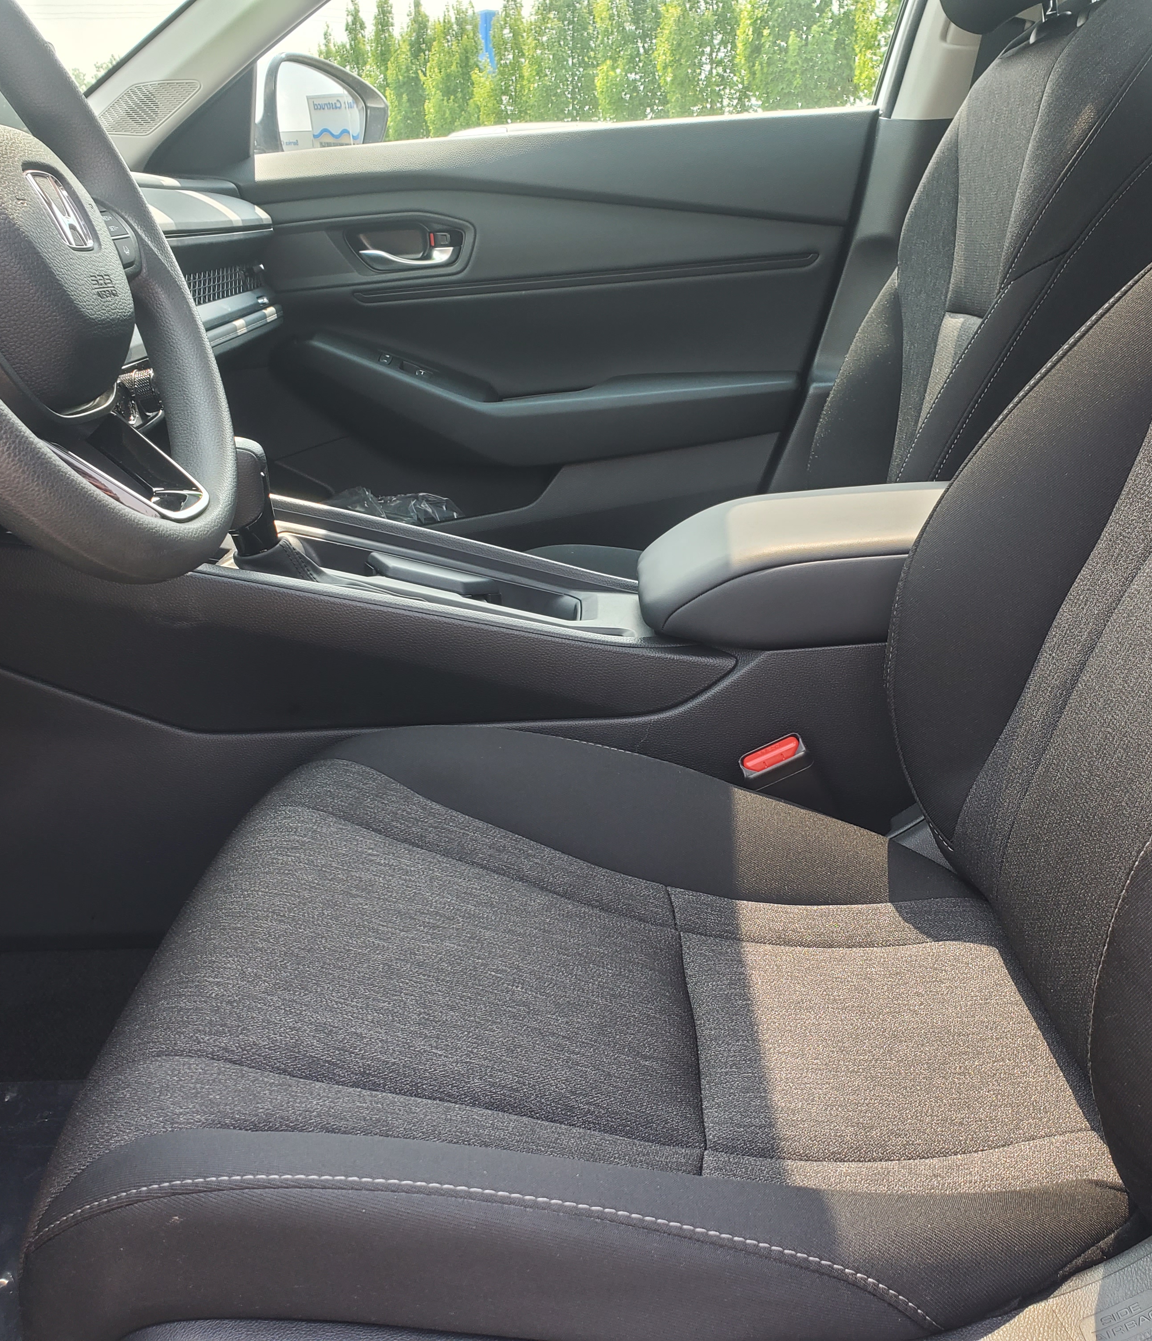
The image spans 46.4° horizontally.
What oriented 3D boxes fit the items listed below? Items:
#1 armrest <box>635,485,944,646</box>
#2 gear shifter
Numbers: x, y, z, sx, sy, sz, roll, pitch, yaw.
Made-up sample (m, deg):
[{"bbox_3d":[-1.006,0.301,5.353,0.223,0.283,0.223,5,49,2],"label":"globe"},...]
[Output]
[{"bbox_3d":[0.215,-0.087,1.115,0.325,0.081,0.205,-2,19,1],"label":"armrest"},{"bbox_3d":[-0.268,-0.142,1.082,0.050,0.094,0.046,-2,19,1],"label":"gear shifter"}]

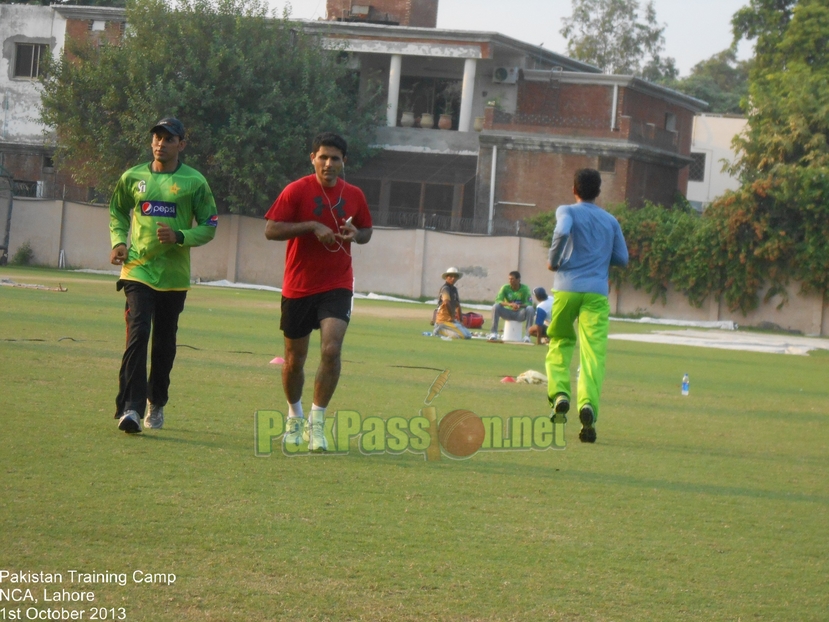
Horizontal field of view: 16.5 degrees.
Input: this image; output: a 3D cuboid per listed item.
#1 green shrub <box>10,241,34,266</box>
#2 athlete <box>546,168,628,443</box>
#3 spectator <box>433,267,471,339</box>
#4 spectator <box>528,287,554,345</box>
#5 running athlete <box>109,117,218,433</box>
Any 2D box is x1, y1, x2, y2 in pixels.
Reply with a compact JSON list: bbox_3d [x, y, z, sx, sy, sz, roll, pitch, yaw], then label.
[{"bbox_3d":[-13.340,-1.957,97.000,0.850,0.900,0.800,4,1,0],"label":"green shrub"},{"bbox_3d":[1.144,-0.036,18.850,0.570,1.800,0.680,4,1,-7],"label":"athlete"},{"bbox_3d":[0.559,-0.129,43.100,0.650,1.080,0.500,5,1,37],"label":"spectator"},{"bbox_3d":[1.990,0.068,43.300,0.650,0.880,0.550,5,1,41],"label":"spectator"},{"bbox_3d":[-1.448,-0.204,16.380,0.620,1.820,0.550,5,1,7],"label":"running athlete"}]

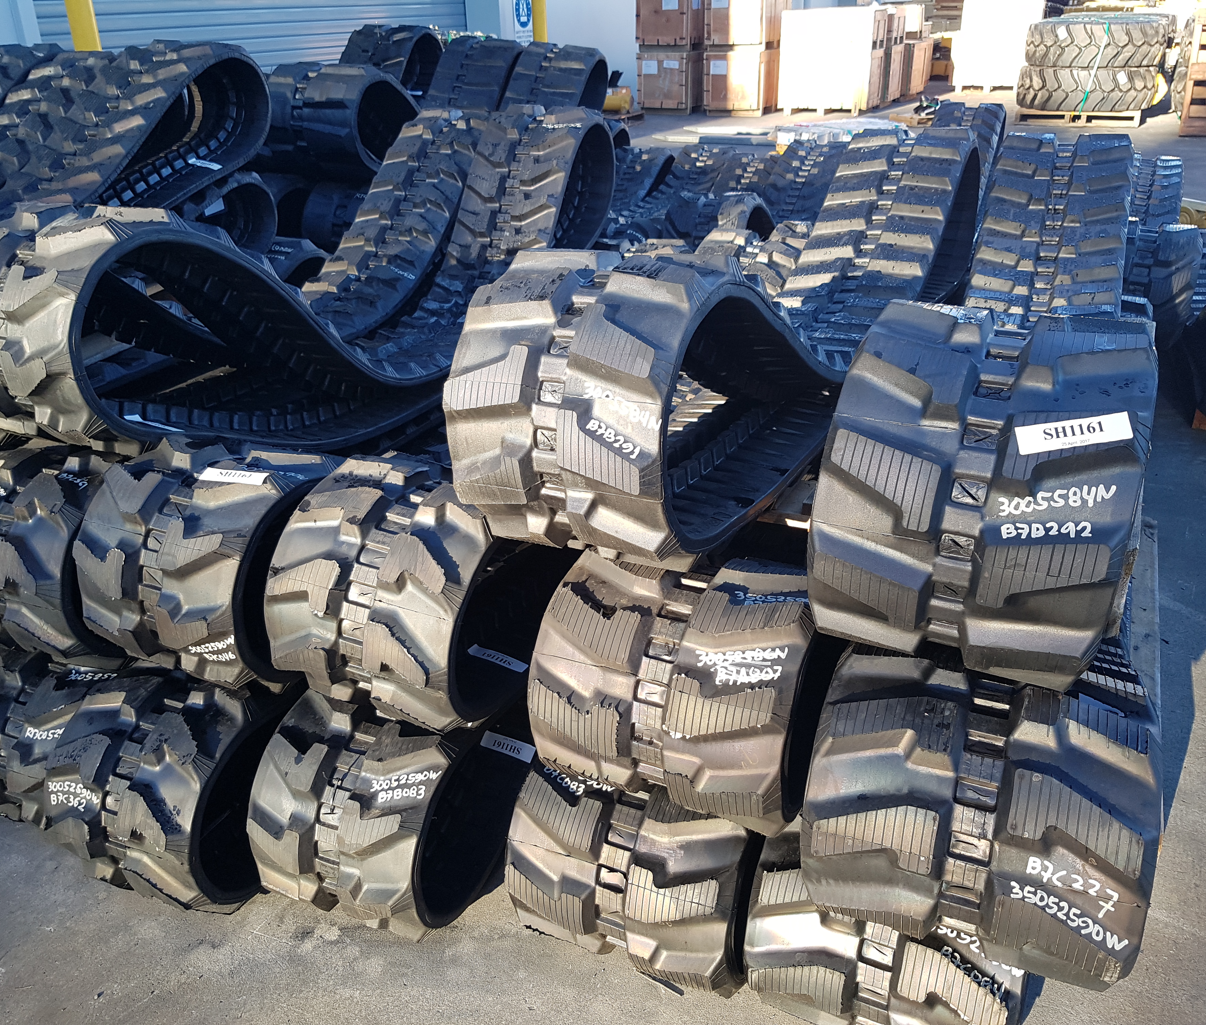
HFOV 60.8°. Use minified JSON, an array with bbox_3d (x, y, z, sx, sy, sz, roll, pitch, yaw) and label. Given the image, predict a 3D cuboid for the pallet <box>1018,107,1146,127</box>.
[{"bbox_3d":[5.074,-4.268,10.966,1.165,0.150,1.165,10,29,22],"label":"pallet"}]

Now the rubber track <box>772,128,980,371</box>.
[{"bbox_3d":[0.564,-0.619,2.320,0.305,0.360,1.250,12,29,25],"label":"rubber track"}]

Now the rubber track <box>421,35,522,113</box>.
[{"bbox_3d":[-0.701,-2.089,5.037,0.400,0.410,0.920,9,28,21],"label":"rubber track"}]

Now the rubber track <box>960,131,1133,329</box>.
[{"bbox_3d":[1.005,-0.613,2.311,0.305,0.350,1.150,10,29,22],"label":"rubber track"}]

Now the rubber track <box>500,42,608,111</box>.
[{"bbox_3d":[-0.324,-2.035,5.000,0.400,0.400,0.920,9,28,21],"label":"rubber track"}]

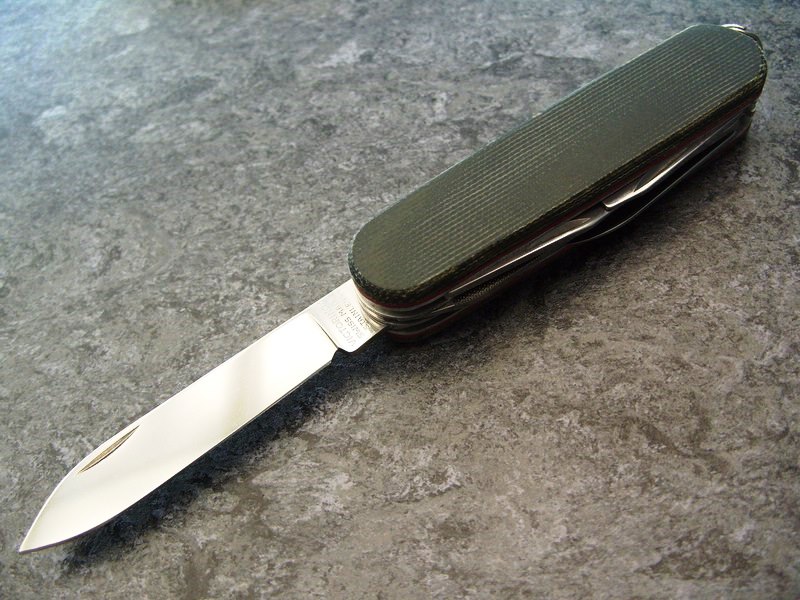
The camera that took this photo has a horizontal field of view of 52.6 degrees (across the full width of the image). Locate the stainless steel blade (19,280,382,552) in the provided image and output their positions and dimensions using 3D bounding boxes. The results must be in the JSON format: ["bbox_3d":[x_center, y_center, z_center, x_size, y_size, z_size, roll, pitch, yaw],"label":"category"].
[{"bbox_3d":[-0.033,0.020,0.138,0.070,0.002,0.015,-34,50,-13],"label":"stainless steel blade"}]

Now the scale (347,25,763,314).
[{"bbox_3d":[0.030,-0.027,0.148,0.090,0.004,0.023,-32,49,-11],"label":"scale"}]

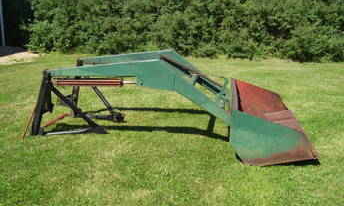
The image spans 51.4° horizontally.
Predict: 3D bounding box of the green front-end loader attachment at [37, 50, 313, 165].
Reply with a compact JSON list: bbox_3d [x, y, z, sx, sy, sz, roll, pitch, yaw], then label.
[{"bbox_3d":[-0.035,-0.125,4.628,3.412,1.025,1.839,2,15,9],"label":"green front-end loader attachment"}]

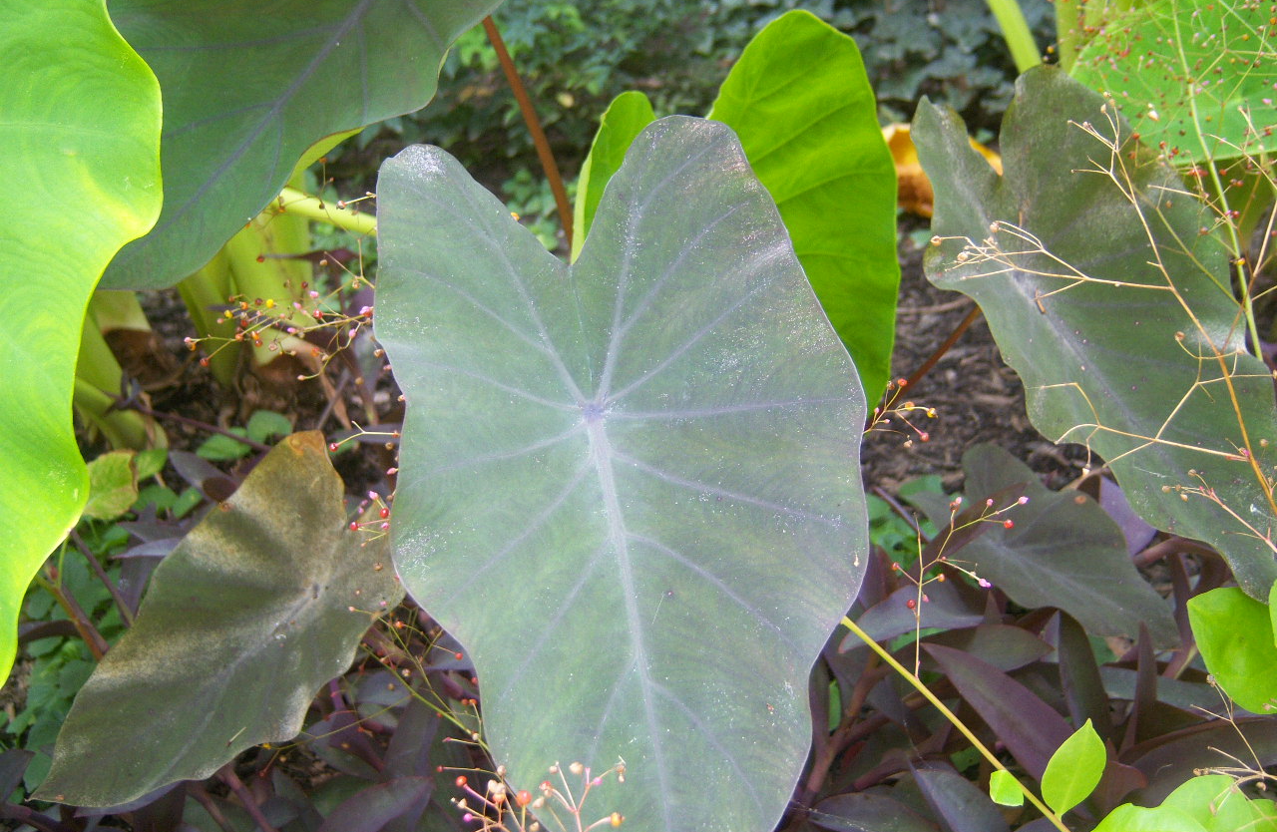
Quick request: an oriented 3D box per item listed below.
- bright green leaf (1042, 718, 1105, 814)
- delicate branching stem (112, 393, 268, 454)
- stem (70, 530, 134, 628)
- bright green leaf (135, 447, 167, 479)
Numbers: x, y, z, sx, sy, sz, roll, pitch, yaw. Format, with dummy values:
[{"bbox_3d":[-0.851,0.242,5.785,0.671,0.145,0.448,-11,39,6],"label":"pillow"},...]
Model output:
[{"bbox_3d":[0.195,0.156,0.593,0.026,0.010,0.046,21,70,12],"label":"bright green leaf"},{"bbox_3d":[-0.448,0.005,1.325,0.203,0.022,0.022,17,30,20],"label":"delicate branching stem"},{"bbox_3d":[-0.435,0.131,1.075,0.012,0.012,0.110,-22,55,-37],"label":"stem"},{"bbox_3d":[-0.462,0.044,1.260,0.030,0.012,0.039,23,56,25],"label":"bright green leaf"}]

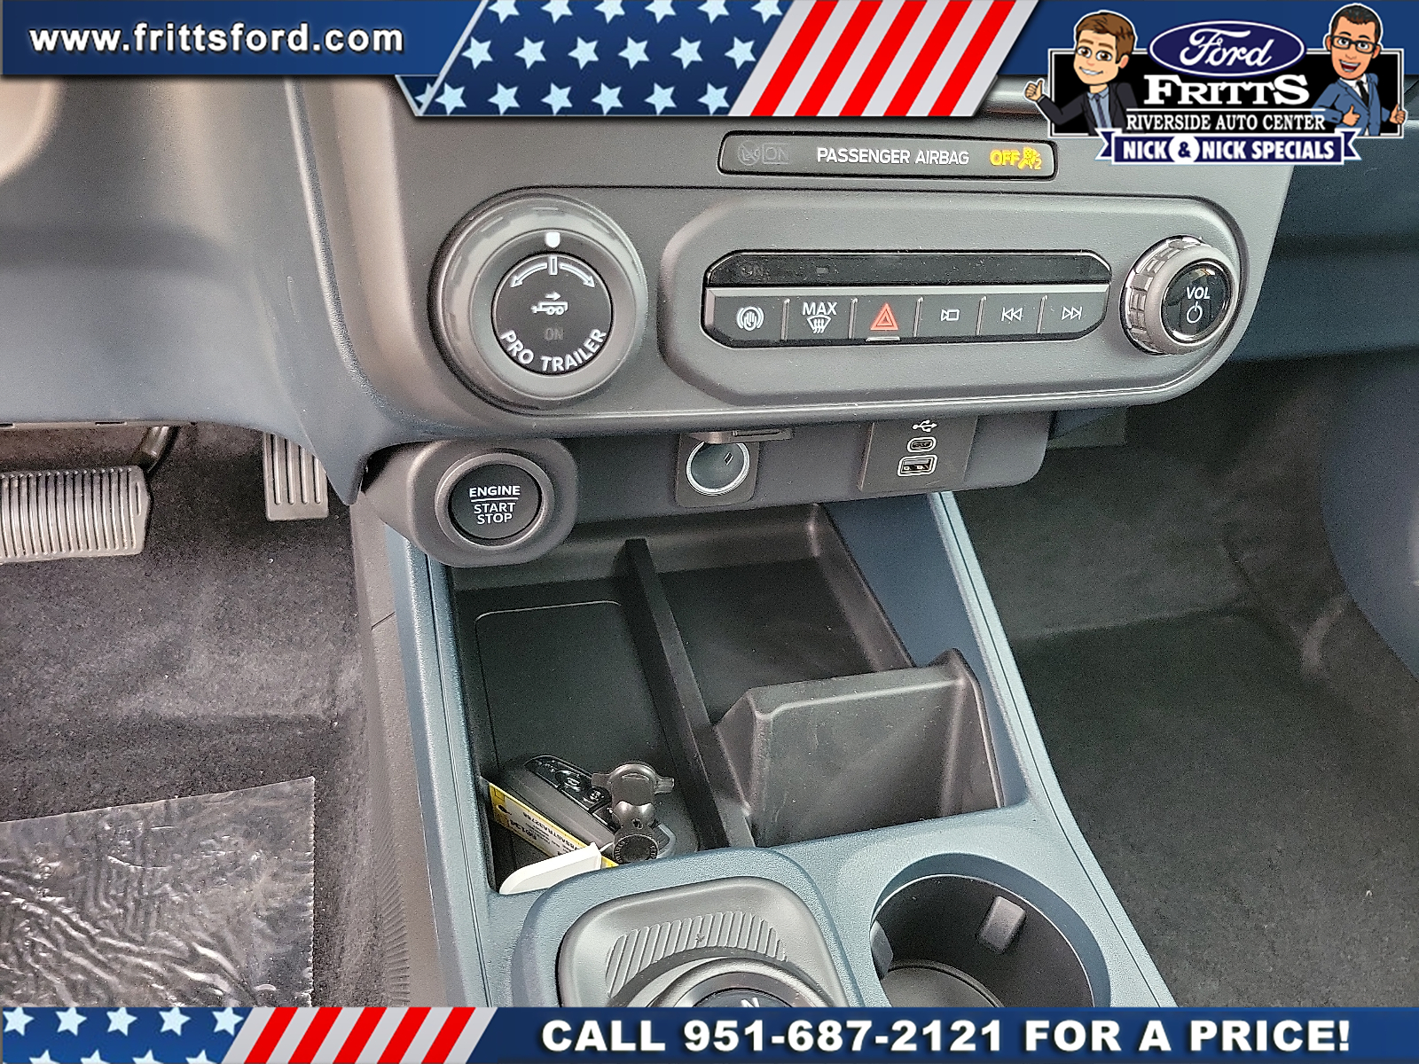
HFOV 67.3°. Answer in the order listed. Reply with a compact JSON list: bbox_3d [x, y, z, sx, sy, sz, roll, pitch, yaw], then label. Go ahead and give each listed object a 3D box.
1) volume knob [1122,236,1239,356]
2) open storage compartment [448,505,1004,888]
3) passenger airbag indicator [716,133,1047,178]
[{"bbox_3d":[0.188,-0.092,0.421,0.044,0.044,0.018,-5,20,-17],"label":"volume knob"},{"bbox_3d":[-0.003,0.056,0.502,0.218,0.082,0.195,-5,39,-17],"label":"open storage compartment"},{"bbox_3d":[0.065,-0.132,0.377,0.131,0.013,0.008,-5,20,-17],"label":"passenger airbag indicator"}]

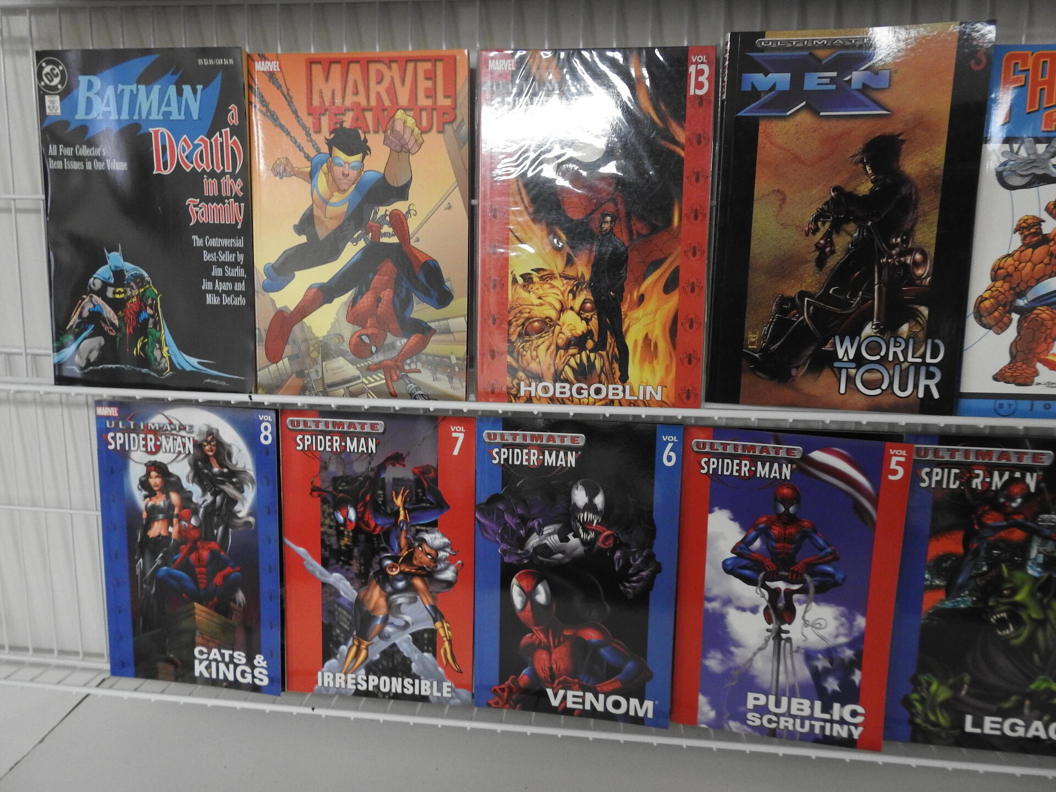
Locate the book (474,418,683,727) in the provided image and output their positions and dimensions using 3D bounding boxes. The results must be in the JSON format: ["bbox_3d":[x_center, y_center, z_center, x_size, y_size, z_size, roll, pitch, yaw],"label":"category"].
[{"bbox_3d":[0.039,0.148,0.617,0.168,0.258,0.010,2,8,9],"label":"book"}]

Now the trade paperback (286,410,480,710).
[{"bbox_3d":[-0.129,0.140,0.636,0.168,0.258,0.010,2,8,5],"label":"trade paperback"}]

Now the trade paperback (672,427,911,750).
[{"bbox_3d":[0.208,0.156,0.594,0.168,0.258,0.010,3,10,12],"label":"trade paperback"}]

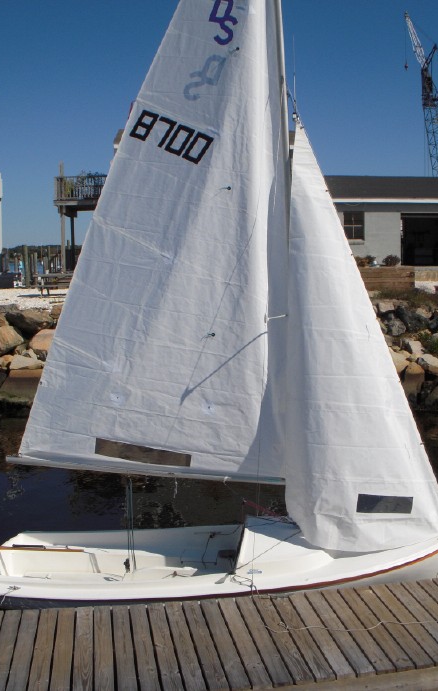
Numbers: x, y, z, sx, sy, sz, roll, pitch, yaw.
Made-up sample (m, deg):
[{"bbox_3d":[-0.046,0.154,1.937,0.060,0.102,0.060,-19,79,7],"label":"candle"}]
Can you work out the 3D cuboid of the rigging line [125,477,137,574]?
[{"bbox_3d":[-0.977,1.995,8.375,0.120,1.106,0.100,0,7,0],"label":"rigging line"}]

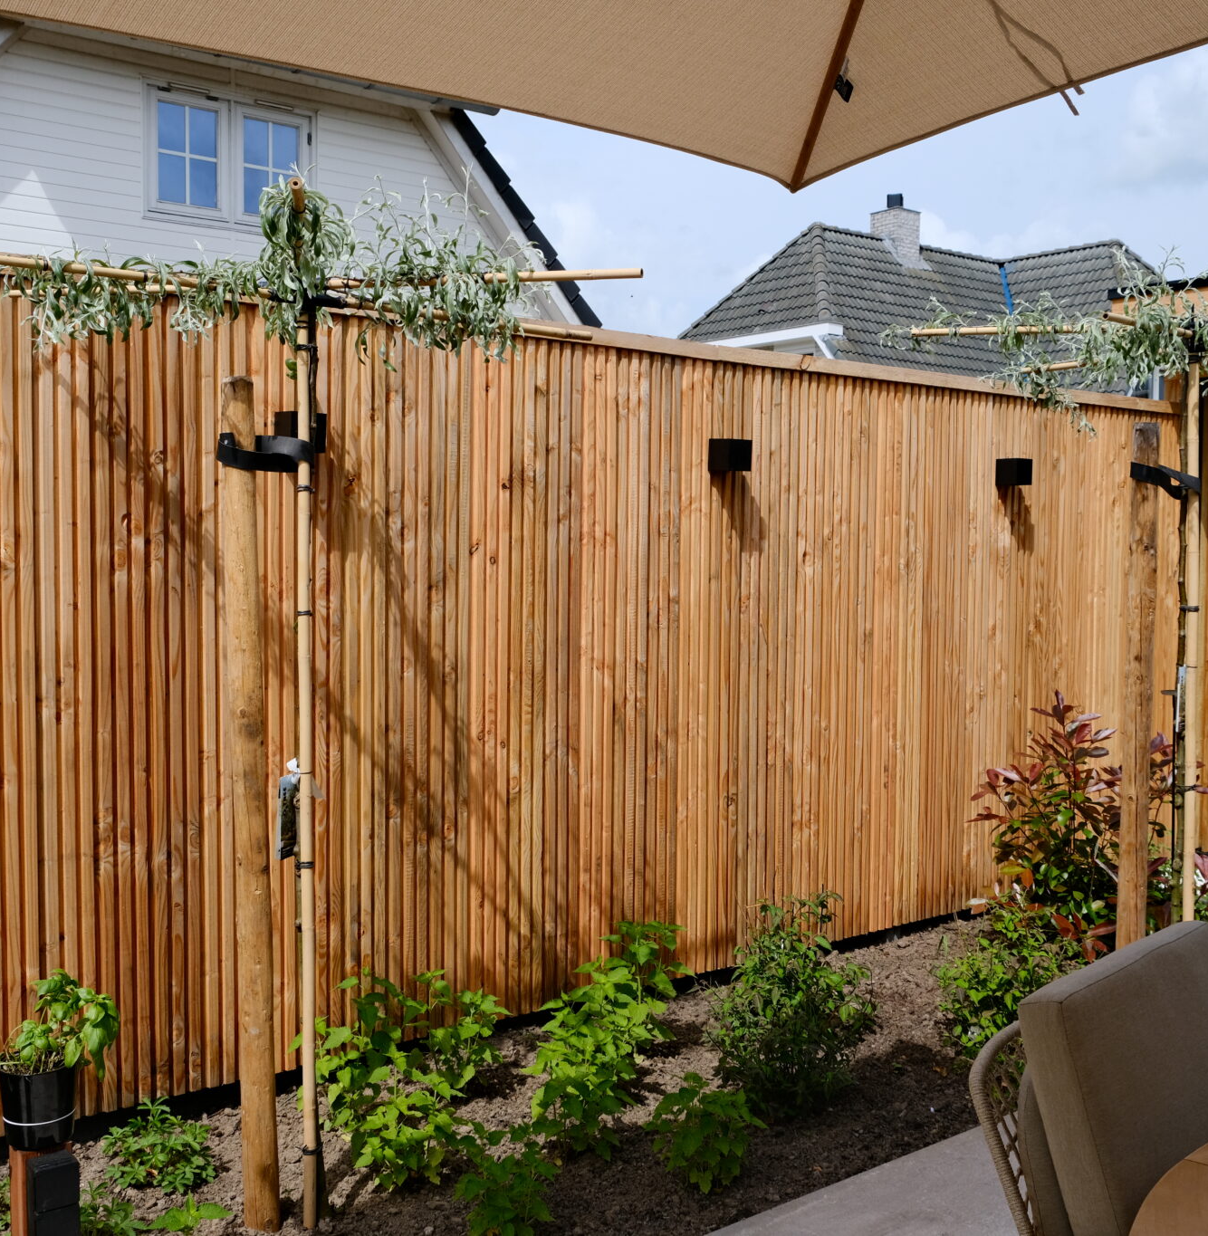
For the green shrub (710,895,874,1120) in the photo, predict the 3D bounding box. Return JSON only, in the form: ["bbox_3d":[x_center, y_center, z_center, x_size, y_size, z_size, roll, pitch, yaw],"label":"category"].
[{"bbox_3d":[0.484,0.962,3.533,0.410,0.470,0.390,1,3,9],"label":"green shrub"}]

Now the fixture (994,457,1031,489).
[{"bbox_3d":[1.608,-0.569,5.452,0.099,0.100,0.099,-2,4,-37],"label":"fixture"}]

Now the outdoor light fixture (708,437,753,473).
[{"bbox_3d":[0.417,-0.529,4.541,0.099,0.100,0.099,-2,4,-37],"label":"outdoor light fixture"}]

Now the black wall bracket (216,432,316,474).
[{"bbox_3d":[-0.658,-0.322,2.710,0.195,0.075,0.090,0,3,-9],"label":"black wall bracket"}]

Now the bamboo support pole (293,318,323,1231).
[{"bbox_3d":[-0.589,0.308,2.744,0.033,1.840,0.033,0,3,-11],"label":"bamboo support pole"}]

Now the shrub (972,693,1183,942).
[{"bbox_3d":[1.695,0.752,4.972,0.760,0.949,0.720,-2,4,-37],"label":"shrub"}]

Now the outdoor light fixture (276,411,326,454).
[{"bbox_3d":[-0.787,-0.480,3.620,0.099,0.100,0.099,-2,4,-37],"label":"outdoor light fixture"}]

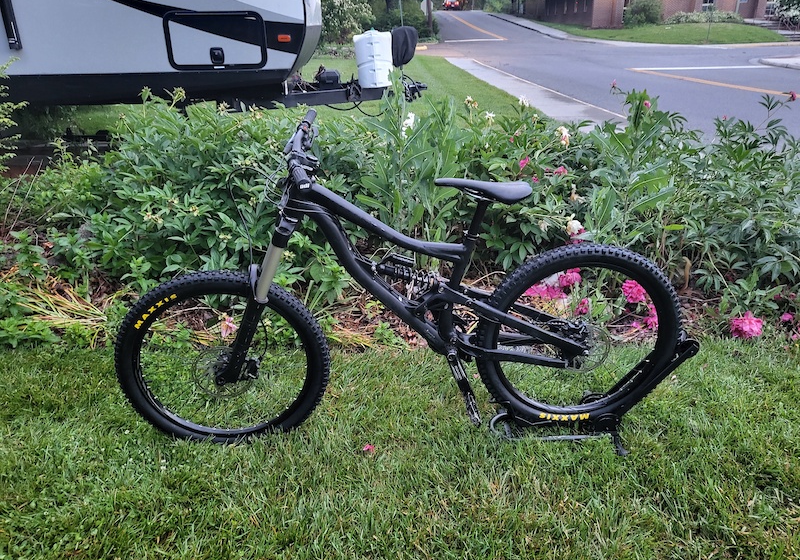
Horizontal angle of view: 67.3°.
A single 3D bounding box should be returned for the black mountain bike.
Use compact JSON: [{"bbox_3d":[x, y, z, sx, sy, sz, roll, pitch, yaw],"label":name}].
[{"bbox_3d":[0.012,0.062,1.886,1.864,1.080,0.790,-4,25,-1],"label":"black mountain bike"}]

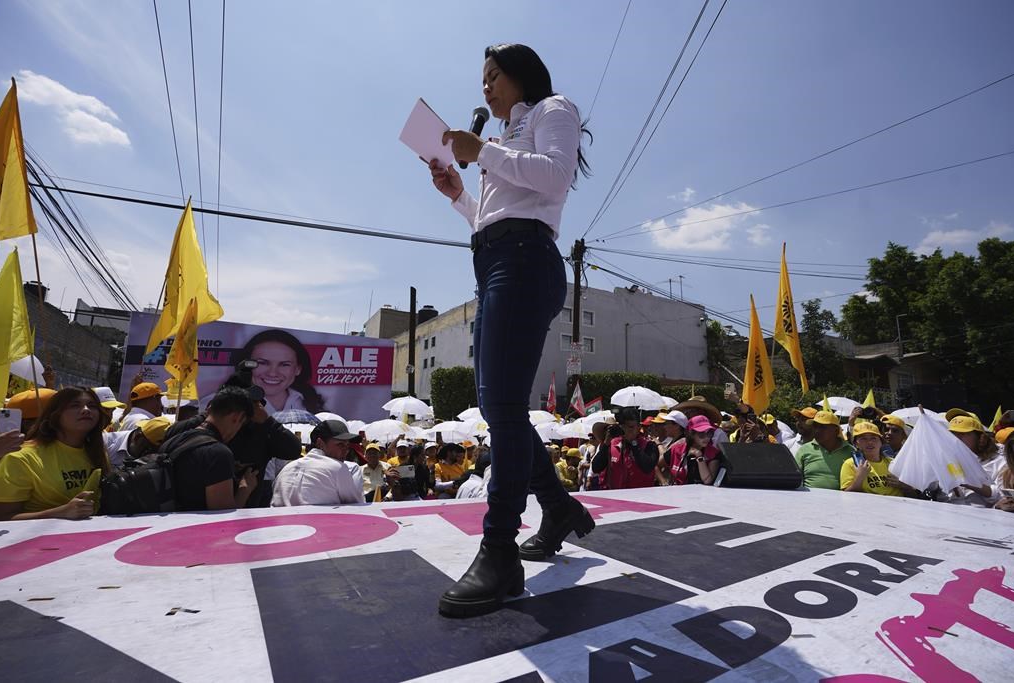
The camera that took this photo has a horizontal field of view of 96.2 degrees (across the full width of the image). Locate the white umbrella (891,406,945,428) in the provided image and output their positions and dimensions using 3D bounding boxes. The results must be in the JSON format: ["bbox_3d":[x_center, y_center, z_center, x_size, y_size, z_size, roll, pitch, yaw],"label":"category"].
[{"bbox_3d":[8.158,1.523,9.000,1.020,0.420,1.020,-8,-13,42],"label":"white umbrella"}]

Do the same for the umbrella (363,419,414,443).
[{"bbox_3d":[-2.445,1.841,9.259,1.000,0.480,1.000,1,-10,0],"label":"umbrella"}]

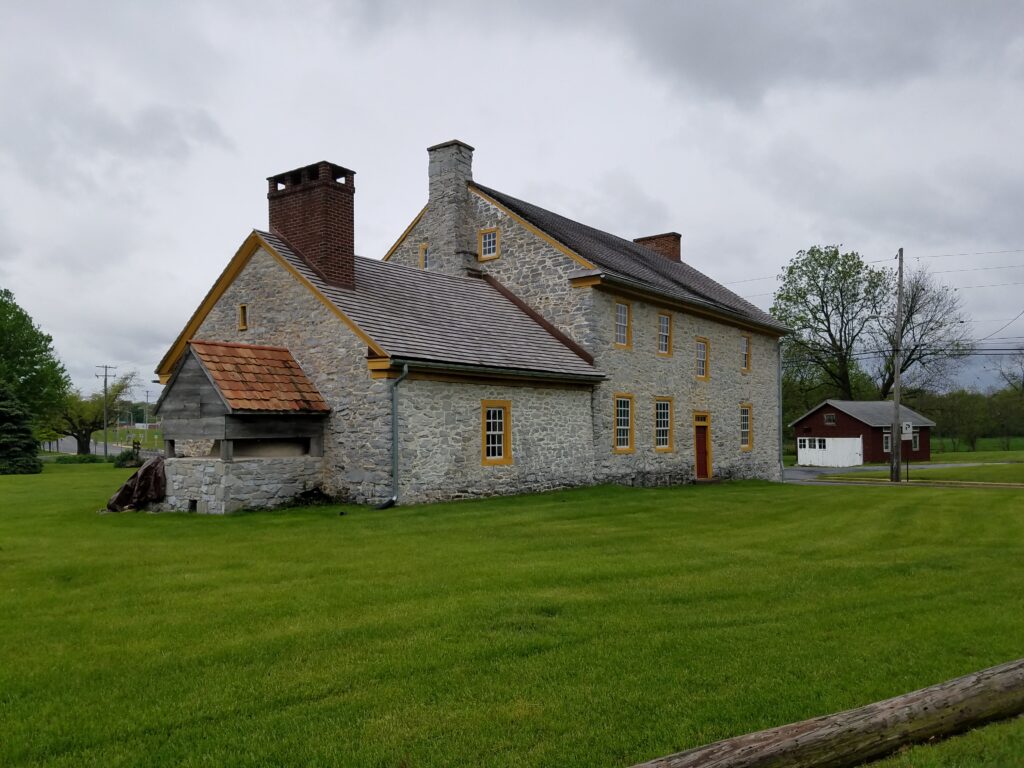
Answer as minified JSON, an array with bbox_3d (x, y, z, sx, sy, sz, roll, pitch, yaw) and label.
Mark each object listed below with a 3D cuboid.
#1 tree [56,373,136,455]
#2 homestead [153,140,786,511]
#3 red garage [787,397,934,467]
[{"bbox_3d":[-48.622,3.452,90.000,9.000,9.600,8.600,2,-4,-28],"label":"tree"},{"bbox_3d":[-0.058,-1.934,26.874,10.950,11.050,25.400,-3,-5,38],"label":"homestead"},{"bbox_3d":[27.041,3.778,60.083,8.200,4.750,7.500,2,-5,-32],"label":"red garage"}]

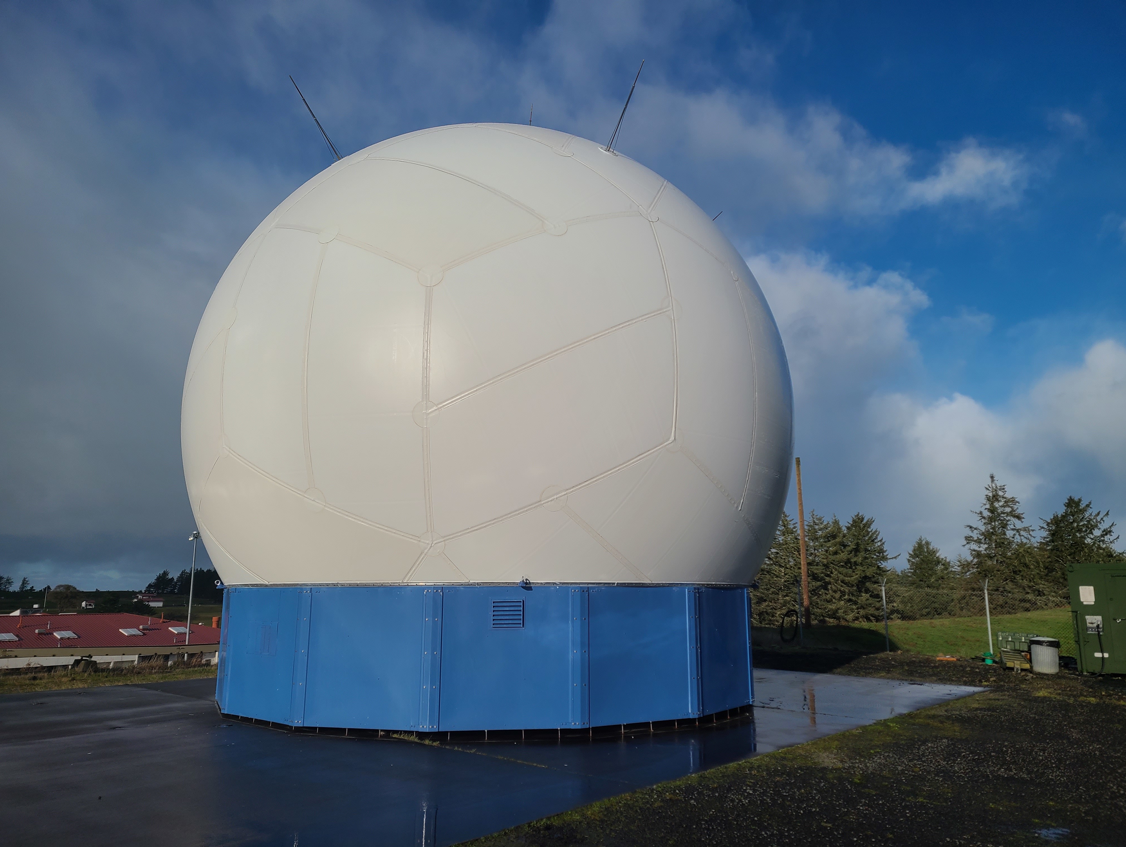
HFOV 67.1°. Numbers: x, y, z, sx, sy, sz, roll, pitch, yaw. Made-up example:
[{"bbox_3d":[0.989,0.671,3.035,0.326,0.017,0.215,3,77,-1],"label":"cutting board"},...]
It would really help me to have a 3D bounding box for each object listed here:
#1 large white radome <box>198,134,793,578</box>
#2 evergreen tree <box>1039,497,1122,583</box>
[{"bbox_3d":[-1.074,-0.945,13.921,9.300,7.213,9.300,1,-11,-4],"label":"large white radome"},{"bbox_3d":[26.564,6.578,43.552,4.258,5.604,4.258,-7,-13,30],"label":"evergreen tree"}]

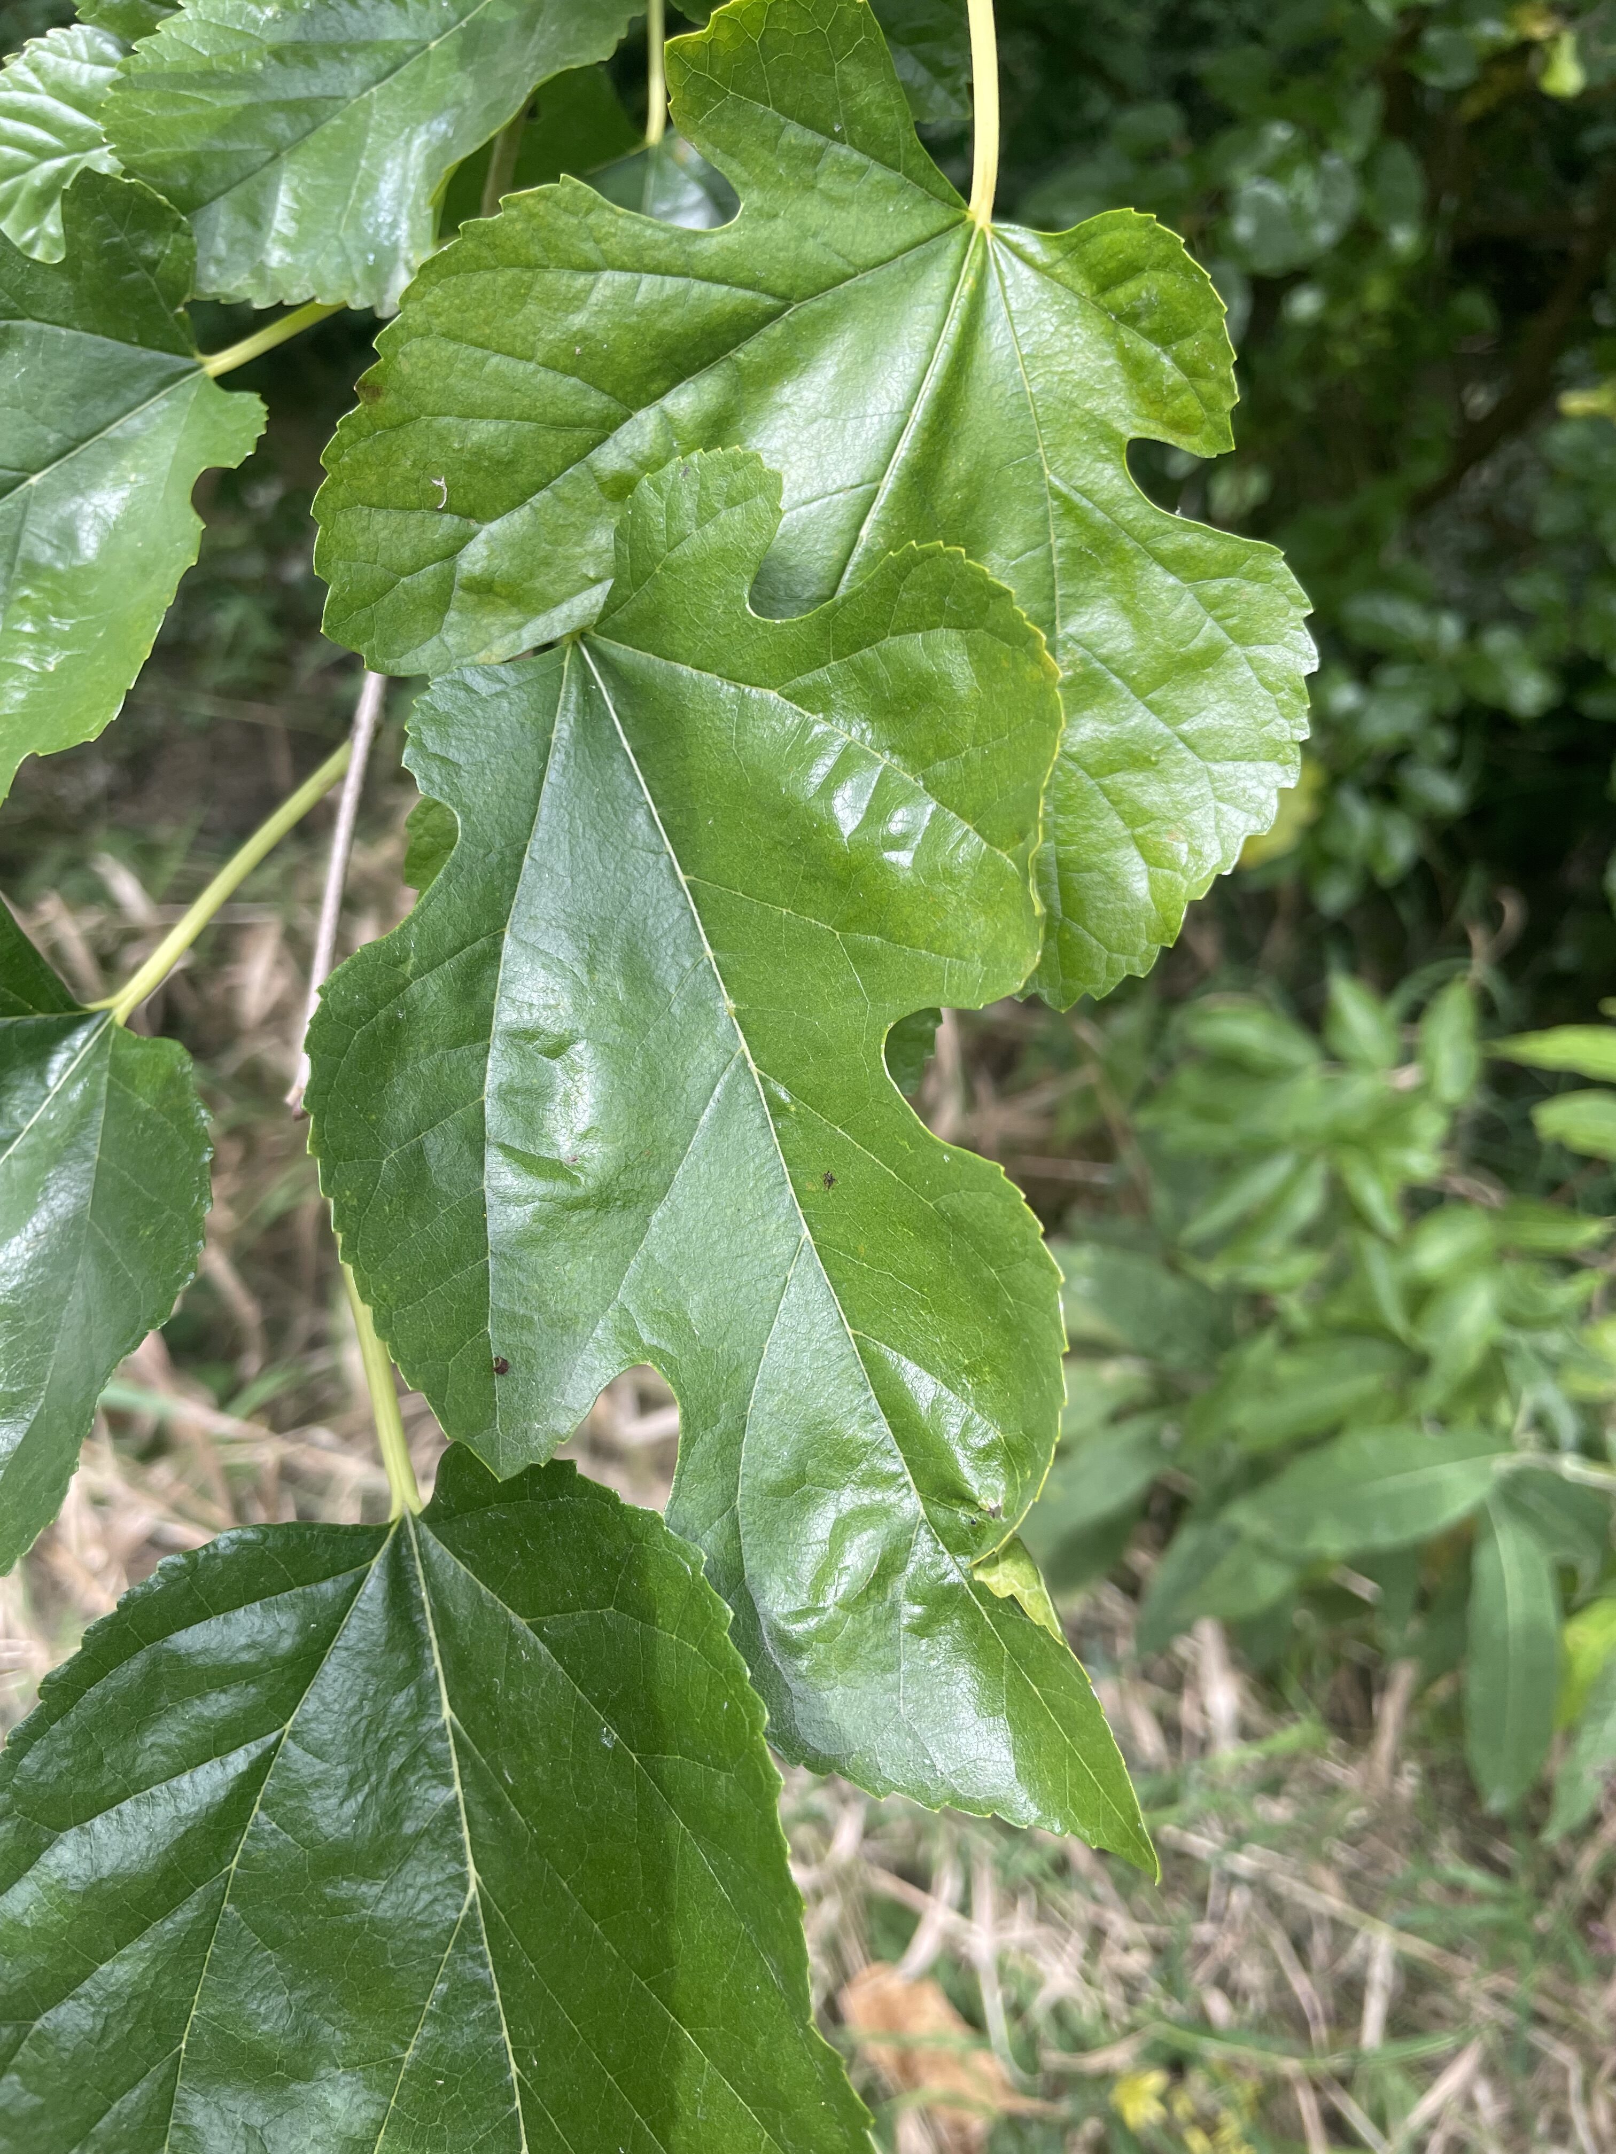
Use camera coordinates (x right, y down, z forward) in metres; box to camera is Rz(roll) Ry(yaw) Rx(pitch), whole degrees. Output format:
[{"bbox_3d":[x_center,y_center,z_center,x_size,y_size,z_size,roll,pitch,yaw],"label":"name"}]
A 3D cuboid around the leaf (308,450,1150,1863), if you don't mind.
[{"bbox_3d":[-0.006,0.004,0.194,0.109,0.036,0.184,-23,71,6],"label":"leaf"}]

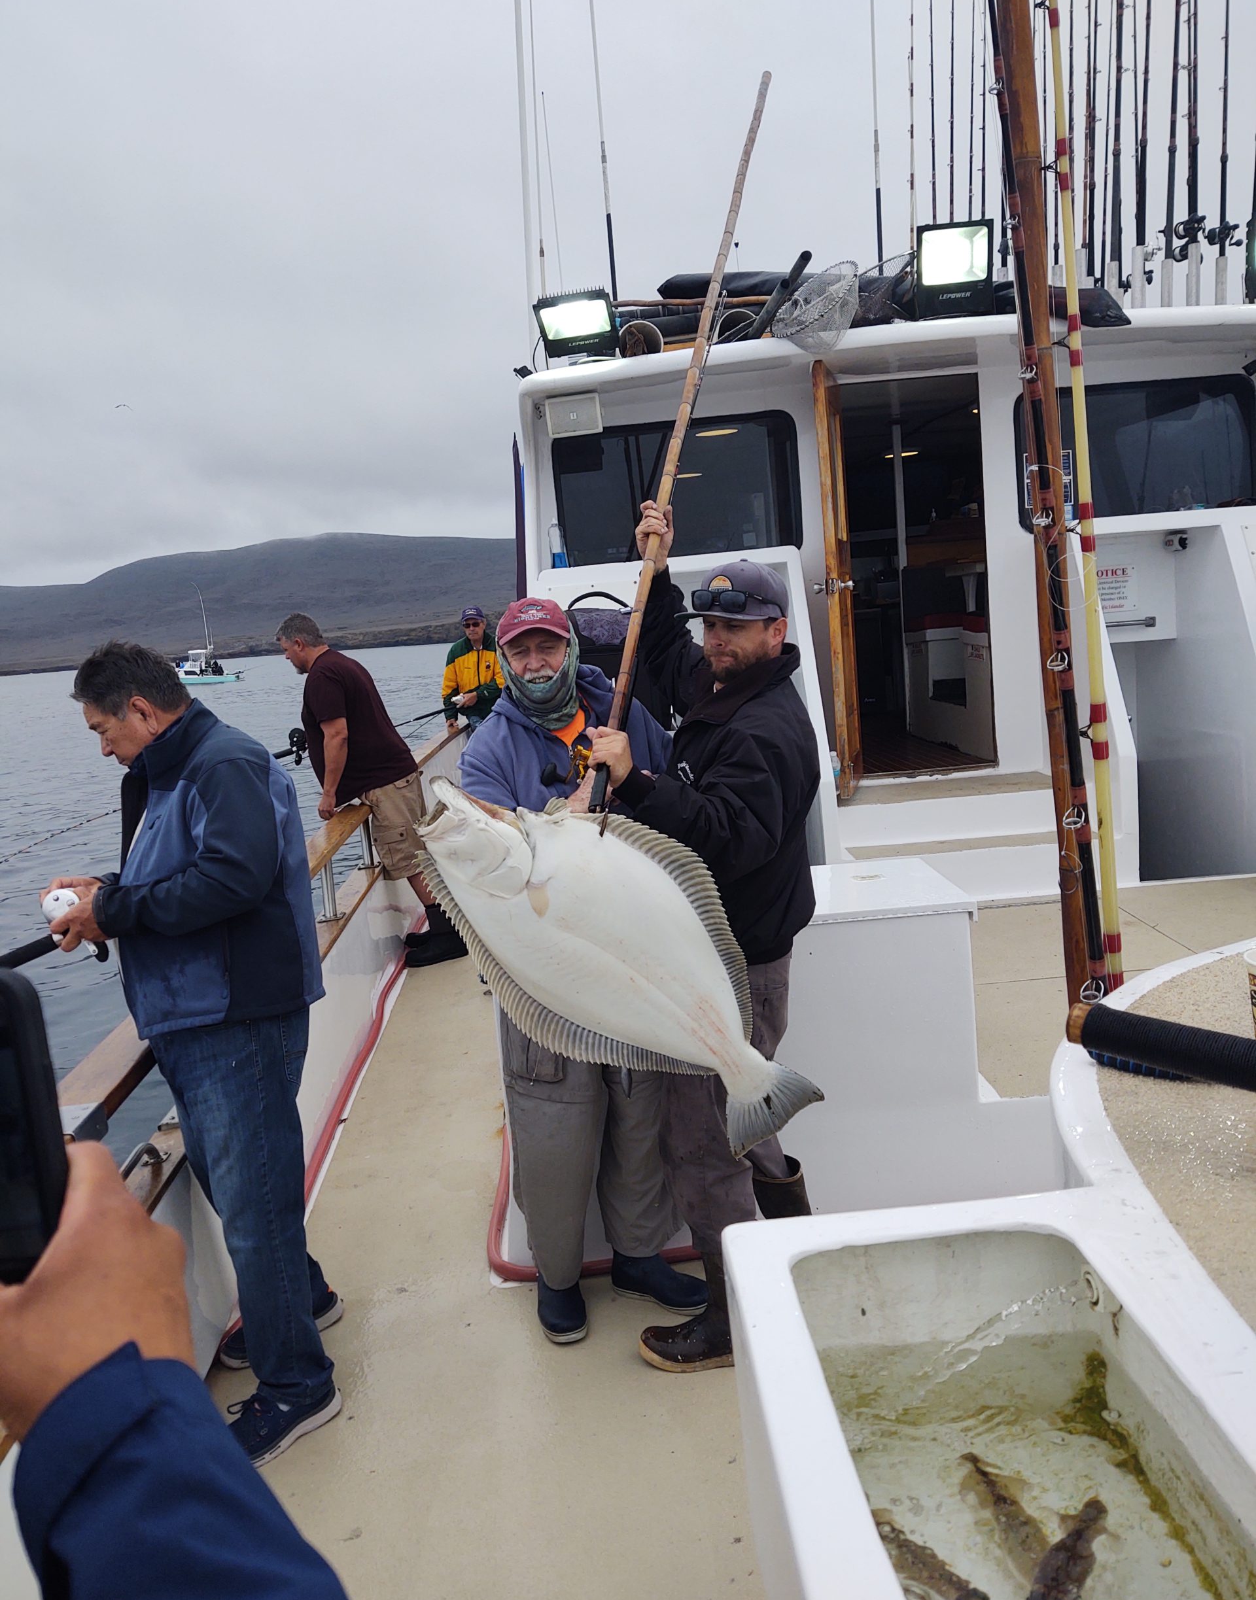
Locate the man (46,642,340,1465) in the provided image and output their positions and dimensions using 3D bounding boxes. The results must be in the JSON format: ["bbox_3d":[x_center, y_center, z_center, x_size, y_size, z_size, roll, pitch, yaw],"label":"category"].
[{"bbox_3d":[-0.983,0.513,2.948,0.630,1.728,0.580,-8,8,-25],"label":"man"}]

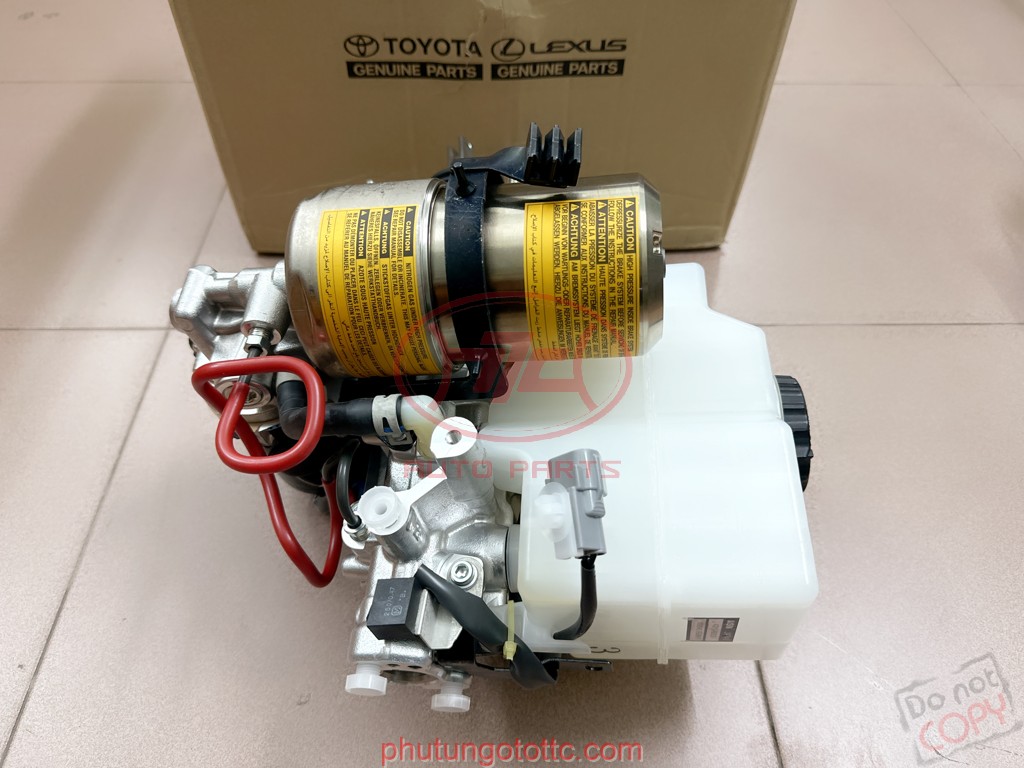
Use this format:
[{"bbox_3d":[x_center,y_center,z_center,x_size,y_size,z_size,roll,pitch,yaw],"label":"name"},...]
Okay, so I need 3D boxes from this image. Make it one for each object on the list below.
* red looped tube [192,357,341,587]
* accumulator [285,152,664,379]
[{"bbox_3d":[-0.120,0.043,0.358,0.090,0.160,0.085,0,50,-1],"label":"red looped tube"},{"bbox_3d":[-0.015,-0.048,0.318,0.162,0.090,0.088,-2,49,7],"label":"accumulator"}]

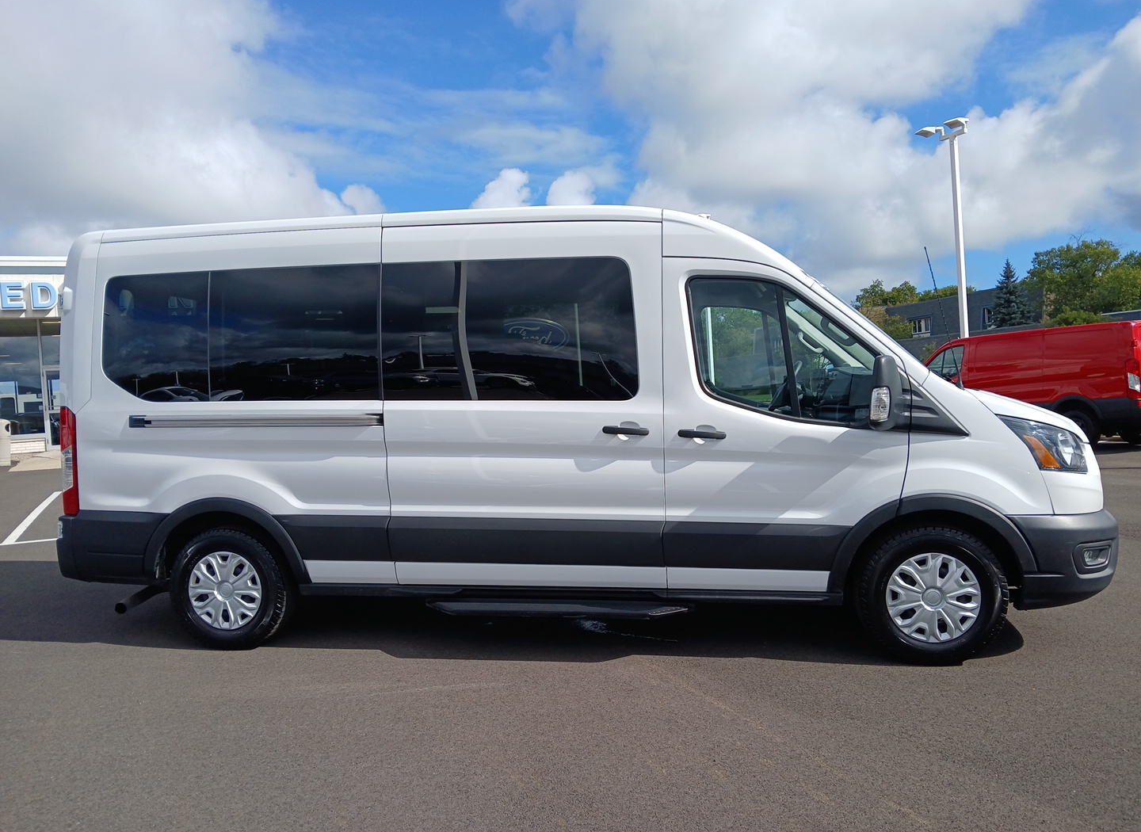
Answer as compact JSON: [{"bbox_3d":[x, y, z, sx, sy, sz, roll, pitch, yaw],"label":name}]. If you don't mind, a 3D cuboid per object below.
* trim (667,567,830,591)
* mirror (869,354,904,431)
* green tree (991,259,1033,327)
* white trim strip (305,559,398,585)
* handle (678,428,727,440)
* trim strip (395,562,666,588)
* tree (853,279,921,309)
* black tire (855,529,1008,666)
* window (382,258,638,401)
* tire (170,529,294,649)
[{"bbox_3d":[0.895,0.825,4.335,0.803,0.118,0.040,-1,2,8],"label":"trim"},{"bbox_3d":[1.474,-0.110,4.040,0.150,0.355,0.250,0,2,9],"label":"mirror"},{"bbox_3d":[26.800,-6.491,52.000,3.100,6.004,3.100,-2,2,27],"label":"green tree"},{"bbox_3d":[-1.175,0.835,4.602,0.525,0.132,0.030,0,2,9],"label":"white trim strip"},{"bbox_3d":[0.656,0.091,4.268,0.237,0.048,0.060,-1,2,8],"label":"handle"},{"bbox_3d":[-0.216,0.833,4.494,1.441,0.126,0.040,-1,2,8],"label":"trim strip"},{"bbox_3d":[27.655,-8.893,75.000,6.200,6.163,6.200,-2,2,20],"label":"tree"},{"bbox_3d":[1.786,0.874,4.284,0.700,0.690,0.240,-1,2,9],"label":"black tire"},{"bbox_3d":[-0.331,-0.451,4.487,1.373,0.755,0.100,-1,2,8],"label":"window"},{"bbox_3d":[-1.895,0.953,4.841,0.690,0.690,0.225,-1,2,8],"label":"tire"}]

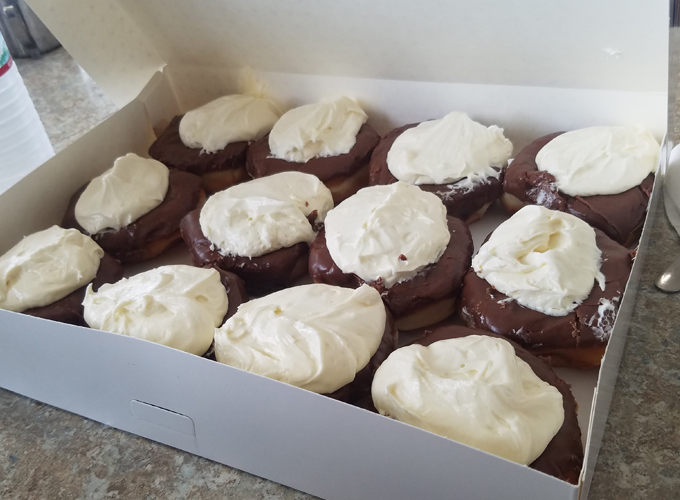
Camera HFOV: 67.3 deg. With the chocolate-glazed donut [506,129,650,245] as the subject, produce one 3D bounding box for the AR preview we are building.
[{"bbox_3d":[0.154,-0.038,0.330,0.094,0.036,0.094,10,44,19],"label":"chocolate-glazed donut"}]

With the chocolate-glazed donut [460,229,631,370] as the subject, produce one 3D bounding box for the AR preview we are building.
[{"bbox_3d":[0.108,0.021,0.271,0.087,0.036,0.087,10,44,19],"label":"chocolate-glazed donut"}]

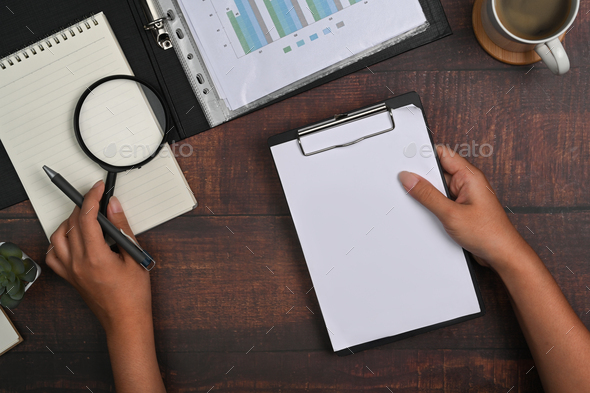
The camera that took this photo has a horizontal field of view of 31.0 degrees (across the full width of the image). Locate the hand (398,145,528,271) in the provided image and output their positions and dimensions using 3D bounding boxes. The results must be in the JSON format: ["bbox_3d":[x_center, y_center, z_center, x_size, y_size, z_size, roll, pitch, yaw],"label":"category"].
[{"bbox_3d":[0.164,0.011,1.010,0.075,0.065,0.147,-41,89,4],"label":"hand"}]

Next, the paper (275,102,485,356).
[{"bbox_3d":[0.078,0.032,1.022,0.148,0.004,0.210,-16,97,7],"label":"paper"}]

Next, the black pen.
[{"bbox_3d":[-0.185,0.020,1.004,0.145,0.012,0.013,42,94,7],"label":"black pen"}]

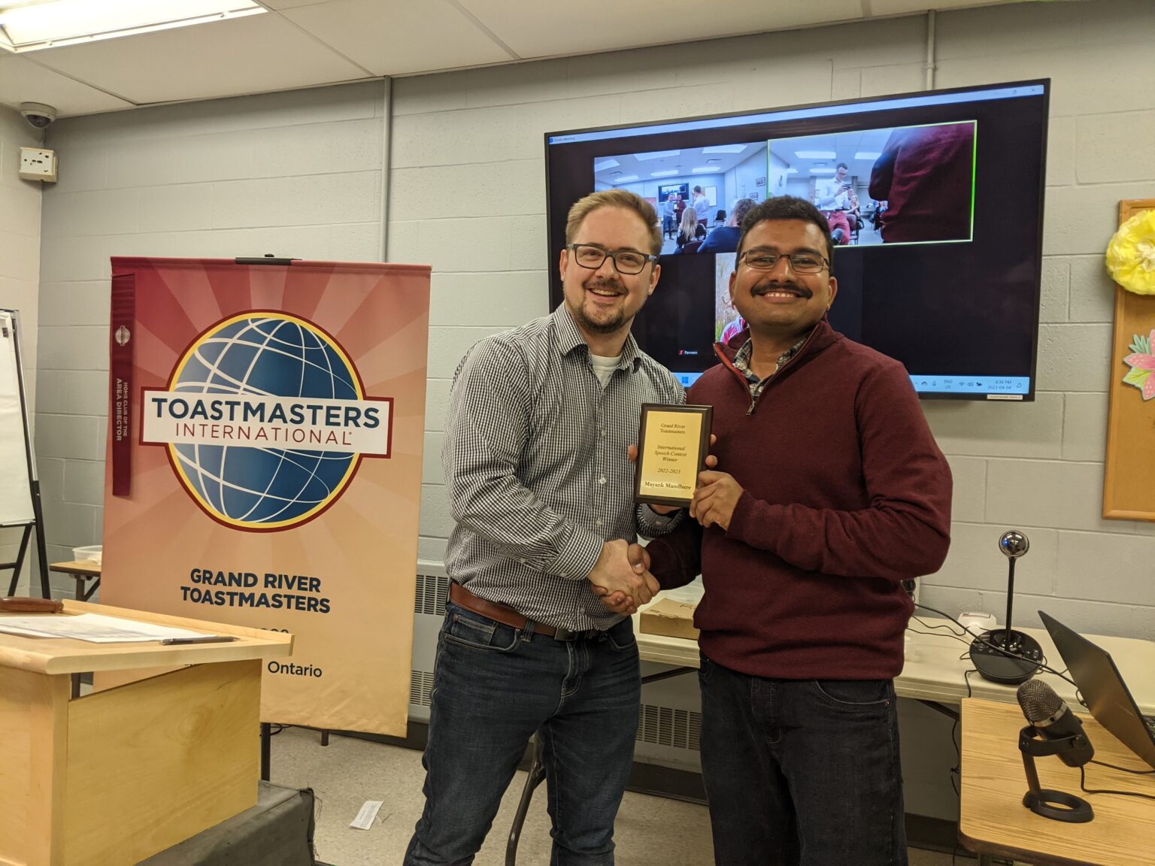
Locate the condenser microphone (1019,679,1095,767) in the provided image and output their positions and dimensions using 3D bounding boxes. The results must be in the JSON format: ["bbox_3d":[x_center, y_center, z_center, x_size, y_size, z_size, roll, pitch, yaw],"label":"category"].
[{"bbox_3d":[0.758,0.461,1.429,0.064,0.141,0.062,-32,-8,12],"label":"condenser microphone"}]

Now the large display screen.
[{"bbox_3d":[0.580,-0.533,2.712,1.460,0.843,0.060,2,8,24],"label":"large display screen"}]

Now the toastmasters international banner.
[{"bbox_3d":[-0.853,0.156,2.397,0.909,1.226,0.030,3,1,9],"label":"toastmasters international banner"}]

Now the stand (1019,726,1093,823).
[{"bbox_3d":[0.763,0.529,1.428,0.107,0.125,0.092,2,1,14],"label":"stand"}]

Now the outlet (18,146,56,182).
[{"bbox_3d":[-2.407,-1.196,4.020,0.130,0.112,0.110,2,1,-24],"label":"outlet"}]

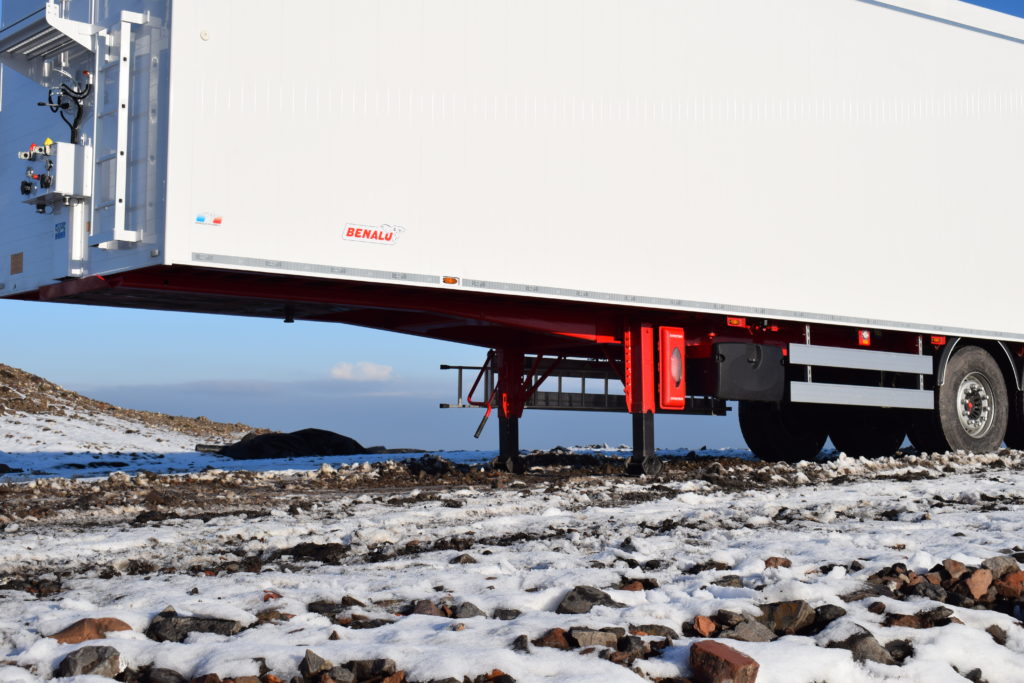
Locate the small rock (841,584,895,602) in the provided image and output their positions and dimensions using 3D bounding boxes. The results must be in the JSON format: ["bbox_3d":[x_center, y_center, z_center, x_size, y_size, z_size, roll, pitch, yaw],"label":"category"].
[{"bbox_3d":[1.535,1.092,6.633,0.233,0.086,0.152,0,-4,0],"label":"small rock"}]

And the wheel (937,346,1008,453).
[{"bbox_3d":[4.081,0.585,14.039,1.060,1.060,0.380,4,-5,-39],"label":"wheel"}]

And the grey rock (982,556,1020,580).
[{"bbox_3d":[1.769,0.824,5.550,0.135,0.100,0.110,-1,-4,18],"label":"grey rock"}]

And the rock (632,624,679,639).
[{"bbox_3d":[0.547,1.117,5.893,0.184,0.062,0.111,0,-4,0],"label":"rock"}]

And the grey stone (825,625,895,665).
[{"bbox_3d":[0.978,0.848,4.300,0.185,0.095,0.130,1,-4,0],"label":"grey stone"}]

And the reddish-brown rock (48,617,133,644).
[{"bbox_3d":[-1.213,0.832,4.420,0.238,0.072,0.140,1,-4,0],"label":"reddish-brown rock"}]

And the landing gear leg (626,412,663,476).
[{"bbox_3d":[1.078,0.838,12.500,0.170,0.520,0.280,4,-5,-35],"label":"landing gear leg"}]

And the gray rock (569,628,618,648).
[{"bbox_3d":[0.234,0.855,4.420,0.142,0.056,0.090,1,-4,0],"label":"gray rock"}]

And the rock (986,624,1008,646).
[{"bbox_3d":[1.813,1.100,5.736,0.082,0.086,0.074,0,-4,0],"label":"rock"}]

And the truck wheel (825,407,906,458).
[{"bbox_3d":[3.815,0.762,16.459,1.060,1.060,0.380,4,-5,-39],"label":"truck wheel"}]

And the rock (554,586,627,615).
[{"bbox_3d":[0.323,1.086,6.407,0.292,0.129,0.219,0,-4,0],"label":"rock"}]

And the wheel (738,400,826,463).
[{"bbox_3d":[2.786,0.694,15.622,1.060,1.060,0.380,4,-5,-39],"label":"wheel"}]

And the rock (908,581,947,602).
[{"bbox_3d":[1.413,0.846,5.200,0.125,0.080,0.090,-1,-4,15],"label":"rock"}]

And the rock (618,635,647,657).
[{"bbox_3d":[0.335,0.851,4.300,0.084,0.065,0.072,0,-4,4],"label":"rock"}]

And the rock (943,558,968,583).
[{"bbox_3d":[1.588,0.820,5.500,0.092,0.085,0.075,-1,-4,16],"label":"rock"}]

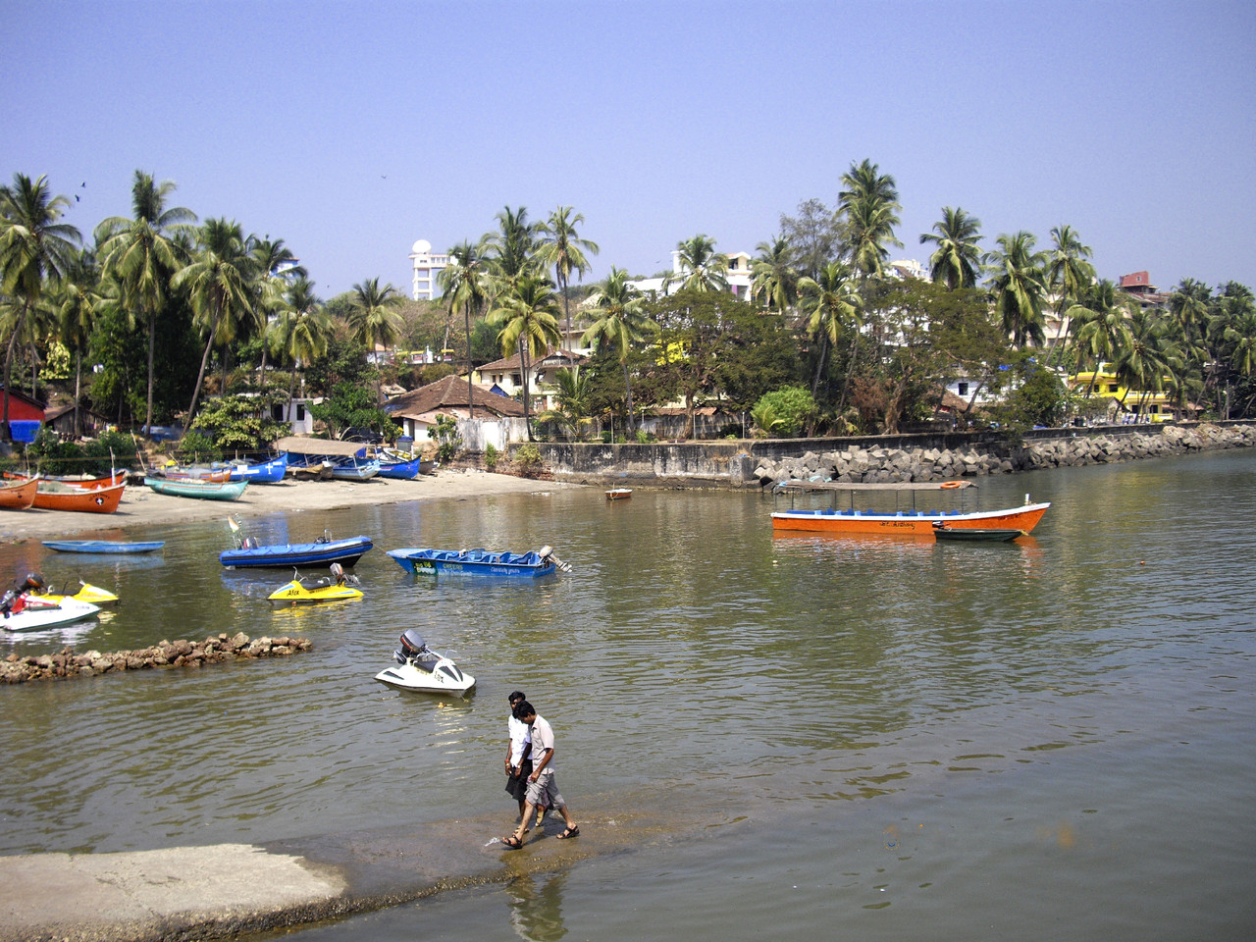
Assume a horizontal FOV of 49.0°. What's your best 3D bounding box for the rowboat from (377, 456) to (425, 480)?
[{"bbox_3d":[-15.470,-0.260,90.000,5.300,1.400,1.600,2,3,33],"label":"rowboat"}]

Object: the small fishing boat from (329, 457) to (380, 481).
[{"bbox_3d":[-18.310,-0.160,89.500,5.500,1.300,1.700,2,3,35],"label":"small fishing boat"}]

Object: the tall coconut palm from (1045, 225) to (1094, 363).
[{"bbox_3d":[38.793,-13.012,121.481,5.200,17.320,5.200,0,3,0],"label":"tall coconut palm"}]

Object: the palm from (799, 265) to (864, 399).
[{"bbox_3d":[14.620,-8.810,99.000,4.900,12.470,4.900,0,3,0],"label":"palm"}]

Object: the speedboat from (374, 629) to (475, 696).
[{"bbox_3d":[-3.643,3.377,24.648,2.050,0.950,0.900,2,4,40],"label":"speedboat"}]

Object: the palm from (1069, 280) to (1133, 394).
[{"bbox_3d":[40.204,-10.072,117.640,5.200,12.520,5.200,1,3,19],"label":"palm"}]

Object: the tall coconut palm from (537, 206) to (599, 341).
[{"bbox_3d":[-4.397,-10.635,98.575,5.000,16.400,5.000,0,3,0],"label":"tall coconut palm"}]

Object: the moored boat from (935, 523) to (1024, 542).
[{"bbox_3d":[12.661,2.202,49.686,3.350,0.750,1.100,1,3,12],"label":"moored boat"}]

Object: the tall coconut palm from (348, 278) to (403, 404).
[{"bbox_3d":[-19.610,-8.990,107.000,4.600,12.110,4.600,0,3,0],"label":"tall coconut palm"}]

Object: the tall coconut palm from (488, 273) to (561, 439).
[{"bbox_3d":[-6.344,-6.949,84.756,4.500,10.220,4.500,0,3,-4],"label":"tall coconut palm"}]

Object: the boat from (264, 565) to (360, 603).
[{"bbox_3d":[-7.939,2.850,34.992,2.300,0.950,0.950,-1,3,-24],"label":"boat"}]

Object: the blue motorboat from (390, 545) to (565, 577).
[{"bbox_3d":[-4.330,2.671,39.897,5.200,1.000,1.650,1,3,14],"label":"blue motorboat"}]

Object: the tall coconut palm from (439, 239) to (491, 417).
[{"bbox_3d":[-10.577,-8.656,90.677,3.900,12.990,3.900,0,3,-7],"label":"tall coconut palm"}]

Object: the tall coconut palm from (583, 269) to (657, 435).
[{"bbox_3d":[-0.660,-8.320,97.000,5.300,12.290,5.300,0,3,0],"label":"tall coconut palm"}]

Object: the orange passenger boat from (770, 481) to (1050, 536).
[{"bbox_3d":[10.638,1.480,52.352,10.300,2.250,2.200,1,3,19],"label":"orange passenger boat"}]

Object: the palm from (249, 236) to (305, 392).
[{"bbox_3d":[-28.016,-11.244,109.570,4.700,14.760,4.700,-1,3,-14],"label":"palm"}]

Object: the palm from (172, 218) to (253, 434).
[{"bbox_3d":[-25.654,-8.779,85.665,5.100,13.720,5.100,-1,3,-17],"label":"palm"}]

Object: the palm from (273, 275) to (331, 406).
[{"bbox_3d":[-24.850,-8.890,105.000,4.600,12.030,4.600,0,3,0],"label":"palm"}]

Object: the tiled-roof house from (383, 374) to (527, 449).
[{"bbox_3d":[-11.856,-4.429,95.899,10.200,4.600,8.500,0,3,-7],"label":"tiled-roof house"}]

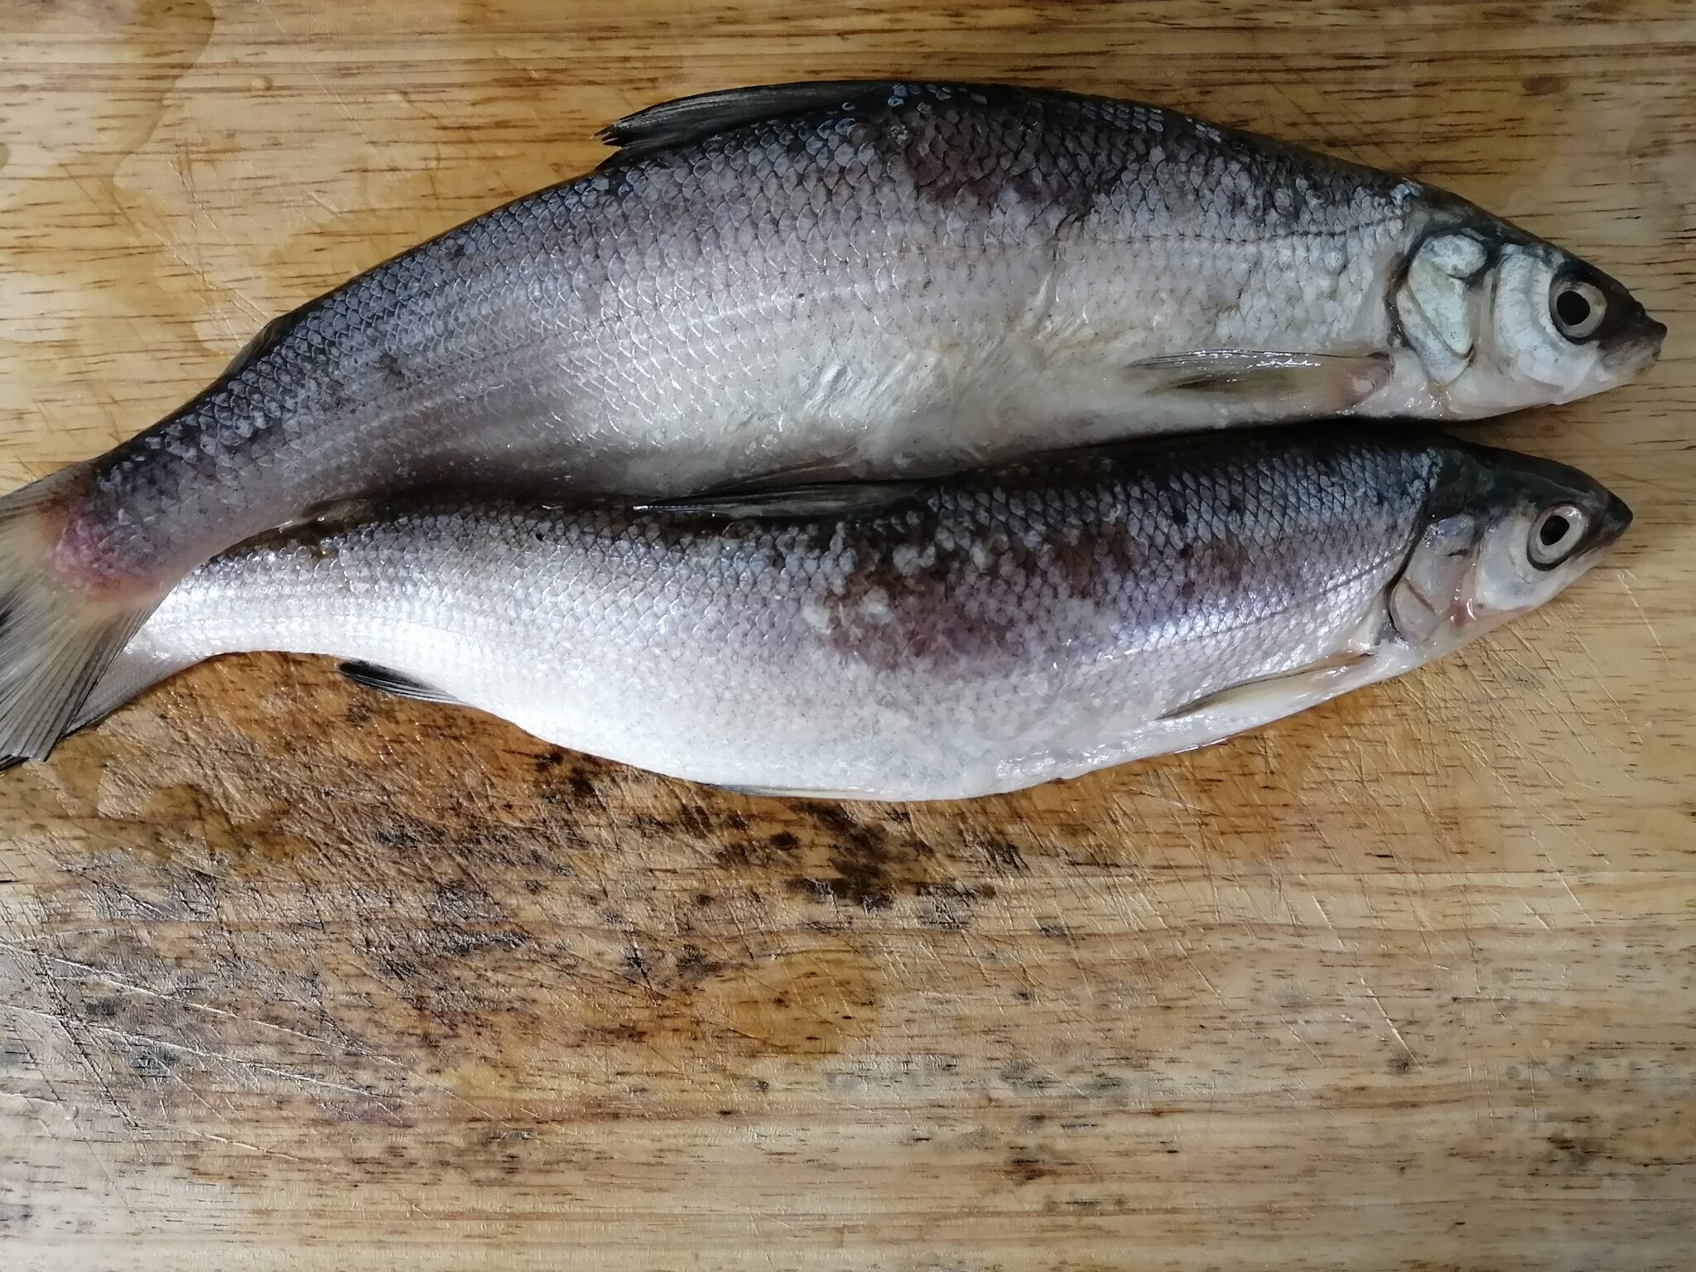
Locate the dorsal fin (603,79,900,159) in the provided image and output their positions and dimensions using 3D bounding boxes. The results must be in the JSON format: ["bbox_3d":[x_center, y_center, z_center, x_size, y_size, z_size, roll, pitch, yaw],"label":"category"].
[{"bbox_3d":[-0.021,-0.110,0.271,0.064,0.005,0.012,-9,84,-1],"label":"dorsal fin"}]

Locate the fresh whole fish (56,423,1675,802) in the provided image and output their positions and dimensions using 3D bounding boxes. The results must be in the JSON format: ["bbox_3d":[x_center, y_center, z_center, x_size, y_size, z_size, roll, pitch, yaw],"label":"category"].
[{"bbox_3d":[-0.003,-0.004,0.262,0.326,0.044,0.072,-2,84,0],"label":"fresh whole fish"}]

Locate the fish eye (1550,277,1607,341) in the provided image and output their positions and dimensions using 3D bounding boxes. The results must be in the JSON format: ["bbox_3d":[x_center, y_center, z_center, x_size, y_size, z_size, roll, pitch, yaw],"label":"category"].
[{"bbox_3d":[0.149,-0.067,0.260,0.012,0.006,0.013,1,84,-7],"label":"fish eye"}]

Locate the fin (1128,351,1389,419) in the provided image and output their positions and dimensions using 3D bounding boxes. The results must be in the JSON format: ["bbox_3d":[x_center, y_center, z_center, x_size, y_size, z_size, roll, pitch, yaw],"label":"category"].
[{"bbox_3d":[0.083,-0.051,0.258,0.054,0.006,0.013,2,84,0],"label":"fin"}]

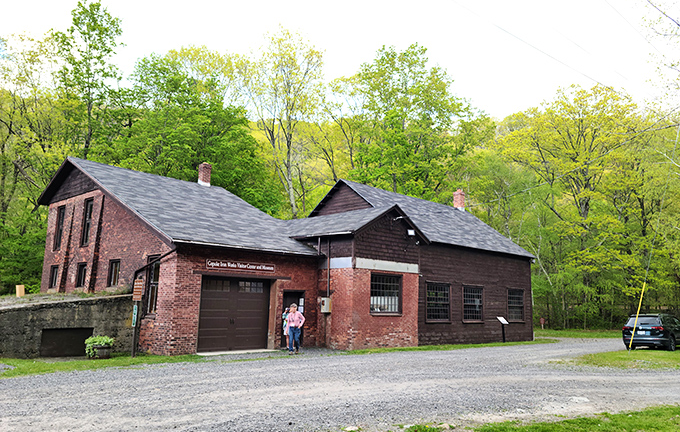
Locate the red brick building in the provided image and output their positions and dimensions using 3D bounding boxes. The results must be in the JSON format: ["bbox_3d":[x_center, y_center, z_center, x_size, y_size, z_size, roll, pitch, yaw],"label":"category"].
[{"bbox_3d":[-1.899,1.819,28.021,20.460,8.440,15.530,10,-12,-44],"label":"red brick building"}]

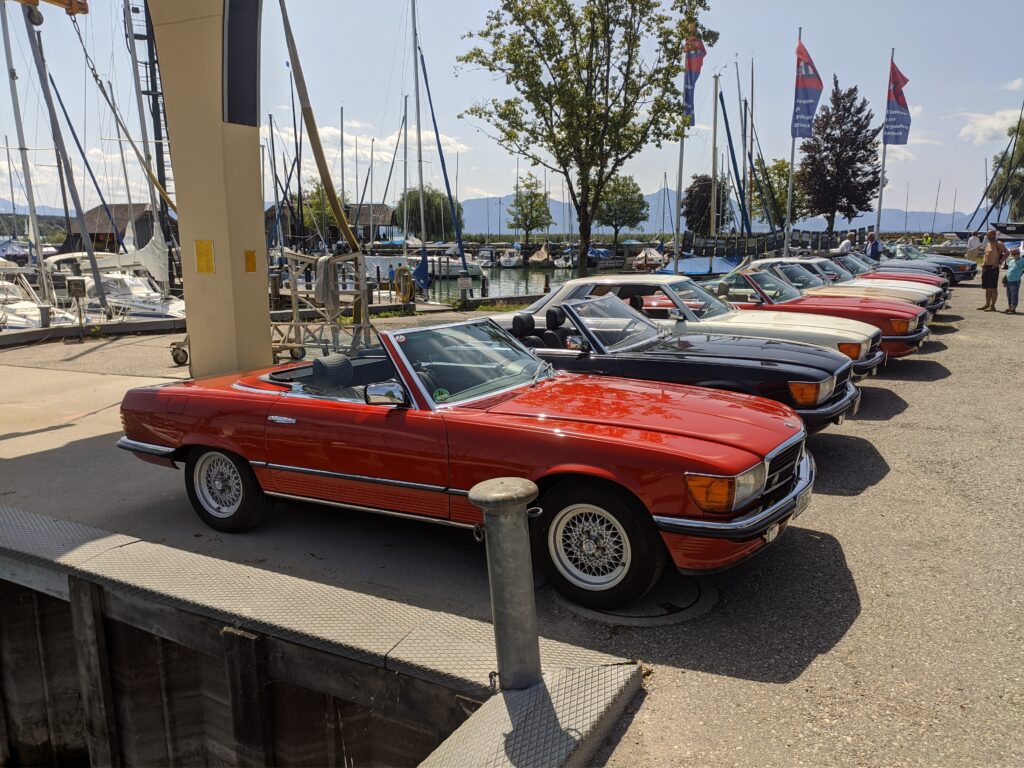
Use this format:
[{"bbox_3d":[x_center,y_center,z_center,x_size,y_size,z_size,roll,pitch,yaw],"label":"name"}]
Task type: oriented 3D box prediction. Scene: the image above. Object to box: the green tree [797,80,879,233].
[{"bbox_3d":[19.751,-12.974,46.404,5.129,10.552,5.129,0,11,0],"label":"green tree"}]

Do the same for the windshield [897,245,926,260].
[{"bbox_3d":[13.435,-4.401,25.800,0.500,0.420,1.380,10,15,43],"label":"windshield"}]

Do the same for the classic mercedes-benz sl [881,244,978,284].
[{"bbox_3d":[12.958,-3.876,25.507,4.390,1.290,1.790,8,14,37],"label":"classic mercedes-benz sl"}]

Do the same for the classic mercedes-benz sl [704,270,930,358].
[{"bbox_3d":[3.293,-0.916,10.580,4.390,1.290,1.790,6,12,29],"label":"classic mercedes-benz sl"}]

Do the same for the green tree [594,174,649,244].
[{"bbox_3d":[11.674,-18.465,81.999,5.864,7.493,5.864,0,11,0],"label":"green tree"}]

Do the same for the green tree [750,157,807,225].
[{"bbox_3d":[21.547,-14.653,61.365,4.700,6.773,4.700,0,11,0],"label":"green tree"}]

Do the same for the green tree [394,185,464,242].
[{"bbox_3d":[-10.795,-21.953,100.645,9.160,8.055,9.160,0,11,0],"label":"green tree"}]

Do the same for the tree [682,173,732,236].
[{"bbox_3d":[16.253,-14.458,63.456,4.100,5.801,4.100,0,11,0],"label":"tree"}]

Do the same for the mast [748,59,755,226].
[{"bbox_3d":[10.673,-10.118,34.229,0.130,8.240,0.130,-3,11,0],"label":"mast"}]

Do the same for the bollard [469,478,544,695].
[{"bbox_3d":[0.004,0.747,2.845,0.250,0.804,0.250,-4,11,1],"label":"bollard"}]

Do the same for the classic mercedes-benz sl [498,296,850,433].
[{"bbox_3d":[0.686,-0.154,6.846,4.390,1.270,1.790,6,13,29],"label":"classic mercedes-benz sl"}]

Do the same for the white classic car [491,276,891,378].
[{"bbox_3d":[1.803,-0.625,9.069,4.750,1.330,1.790,6,13,31],"label":"white classic car"}]

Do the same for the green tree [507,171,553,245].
[{"bbox_3d":[1.865,-18.562,81.967,4.902,7.695,4.902,0,11,0],"label":"green tree"}]

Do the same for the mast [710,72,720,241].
[{"bbox_3d":[8.656,-9.032,32.893,0.200,8.105,0.200,0,11,0],"label":"mast"}]

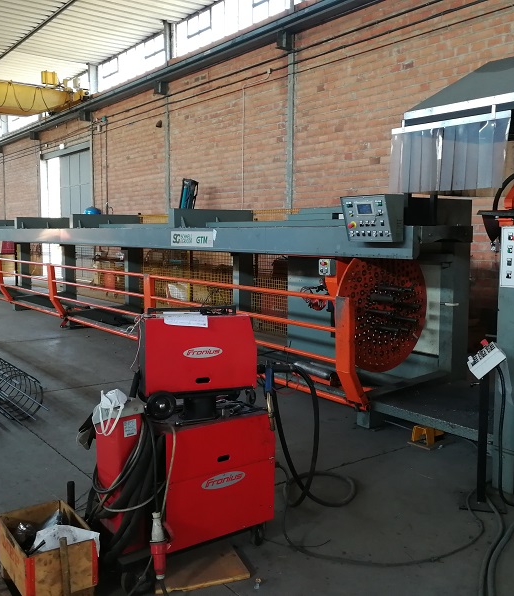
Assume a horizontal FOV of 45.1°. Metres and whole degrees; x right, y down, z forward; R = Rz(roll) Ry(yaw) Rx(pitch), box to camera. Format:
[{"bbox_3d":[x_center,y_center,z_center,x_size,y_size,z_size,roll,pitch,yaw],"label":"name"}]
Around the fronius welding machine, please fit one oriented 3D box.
[{"bbox_3d":[-0.391,0.685,3.168,0.880,1.280,0.470,-4,7,-34],"label":"fronius welding machine"}]

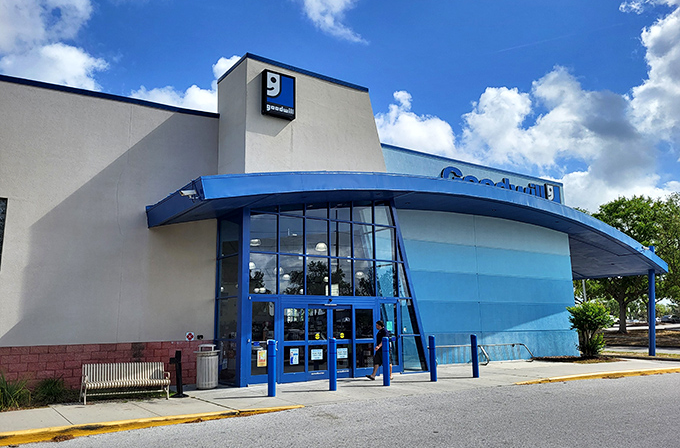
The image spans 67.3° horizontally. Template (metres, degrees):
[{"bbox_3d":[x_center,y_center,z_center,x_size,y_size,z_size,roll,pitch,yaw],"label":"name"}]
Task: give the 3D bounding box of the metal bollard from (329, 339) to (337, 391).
[{"bbox_3d":[-0.179,3.500,12.751,0.175,1.258,0.175,-1,-11,0],"label":"metal bollard"}]

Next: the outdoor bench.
[{"bbox_3d":[-4.975,3.667,11.855,1.840,0.840,0.660,4,-13,-24],"label":"outdoor bench"}]

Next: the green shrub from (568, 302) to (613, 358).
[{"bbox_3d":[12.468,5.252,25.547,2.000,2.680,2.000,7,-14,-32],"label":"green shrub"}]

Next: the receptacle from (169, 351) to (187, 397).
[{"bbox_3d":[-3.760,3.540,12.083,0.430,1.049,0.360,6,-13,-32],"label":"receptacle"}]

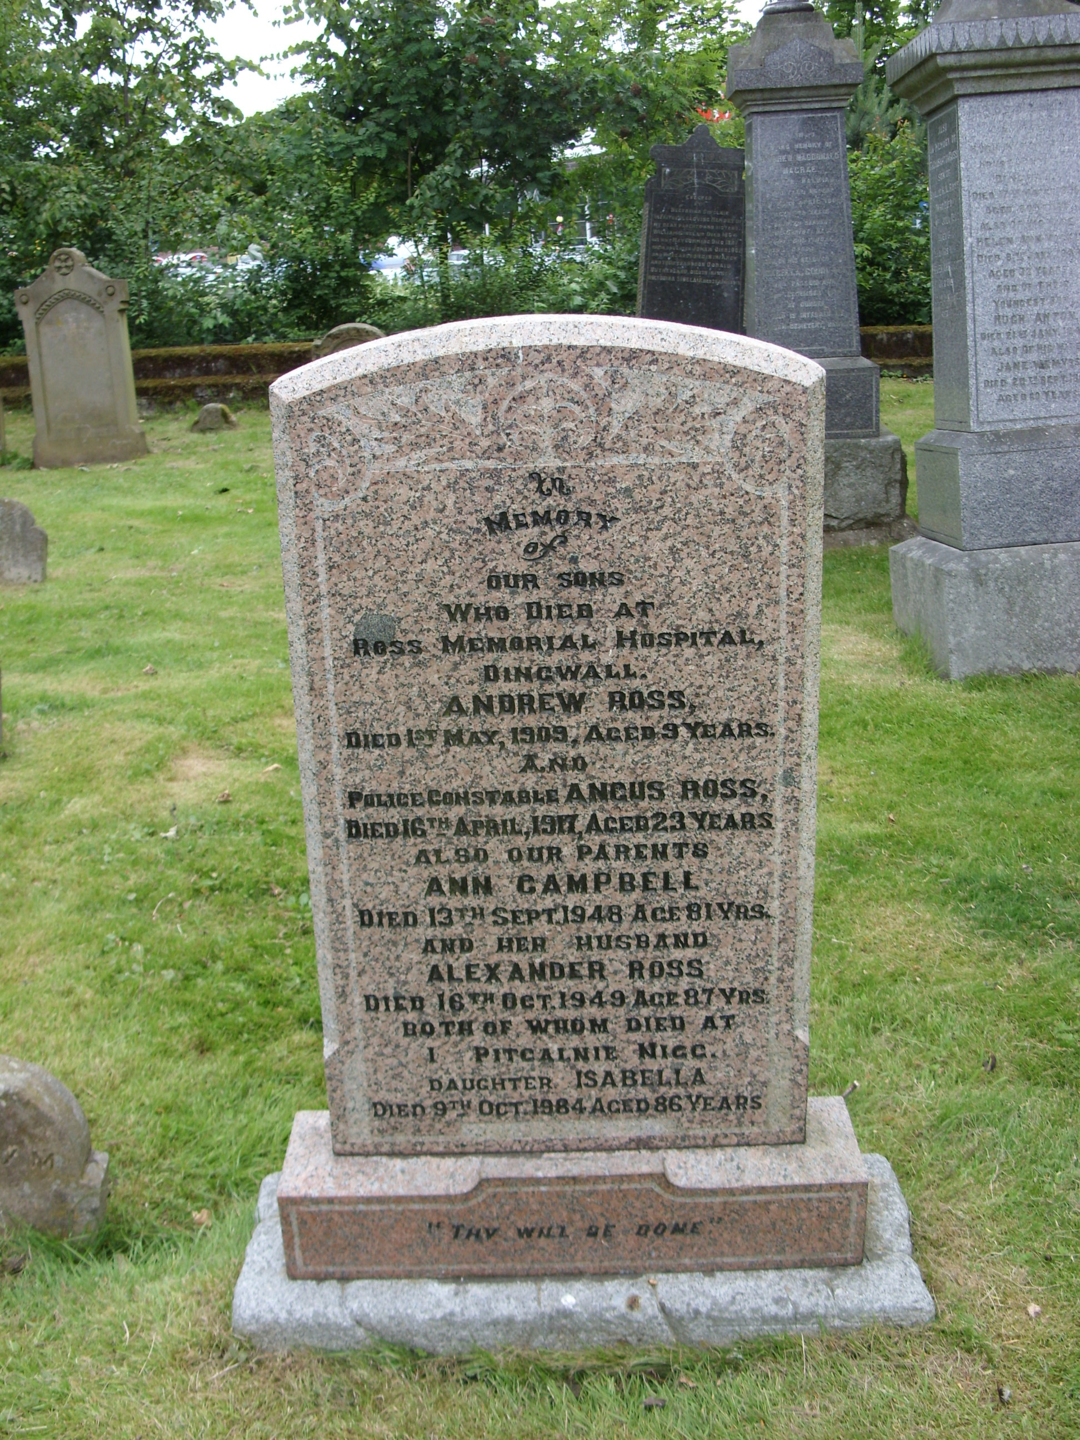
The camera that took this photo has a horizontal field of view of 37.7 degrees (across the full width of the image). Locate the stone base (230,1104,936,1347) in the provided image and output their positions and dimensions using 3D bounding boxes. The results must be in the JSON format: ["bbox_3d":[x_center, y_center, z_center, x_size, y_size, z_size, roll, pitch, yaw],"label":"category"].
[{"bbox_3d":[0.055,0.717,2.339,0.991,0.248,0.328,-2,19,1],"label":"stone base"}]

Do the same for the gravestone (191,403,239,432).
[{"bbox_3d":[-2.386,-2.217,11.600,0.300,0.215,0.140,3,19,15],"label":"gravestone"}]

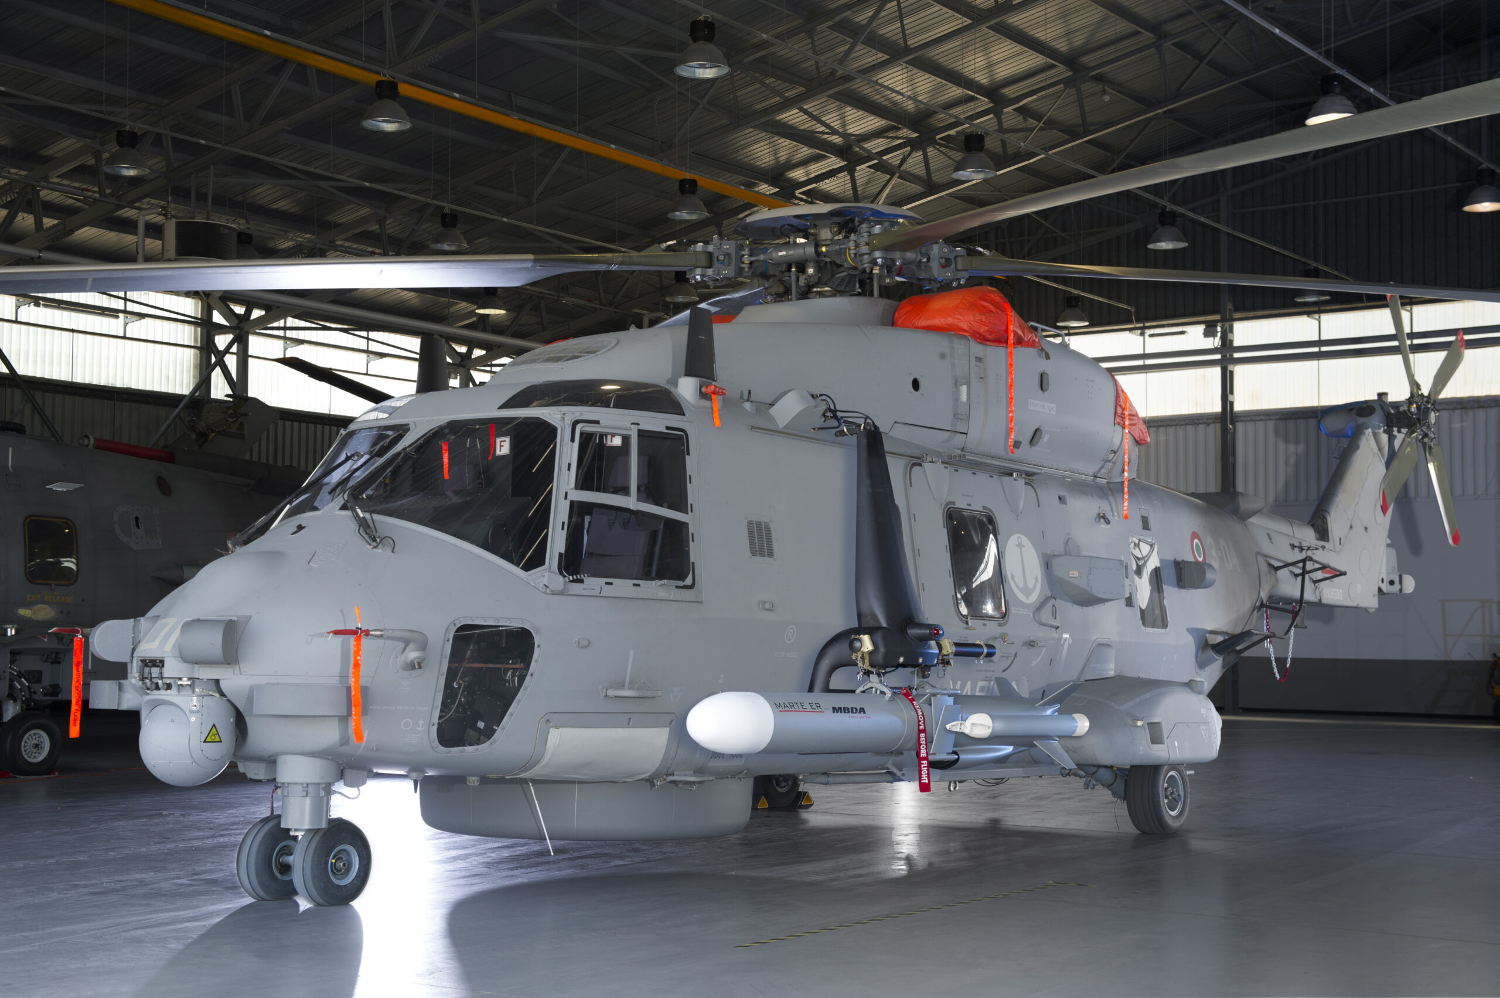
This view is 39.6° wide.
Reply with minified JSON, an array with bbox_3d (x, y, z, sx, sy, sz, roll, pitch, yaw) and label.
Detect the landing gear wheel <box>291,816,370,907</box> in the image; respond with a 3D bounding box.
[{"bbox_3d":[-2.024,1.766,10.107,0.153,0.413,0.421,-3,-5,37],"label":"landing gear wheel"}]

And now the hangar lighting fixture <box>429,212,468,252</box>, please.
[{"bbox_3d":[-4.441,-3.971,30.780,0.582,0.483,0.582,1,-4,0],"label":"hangar lighting fixture"}]

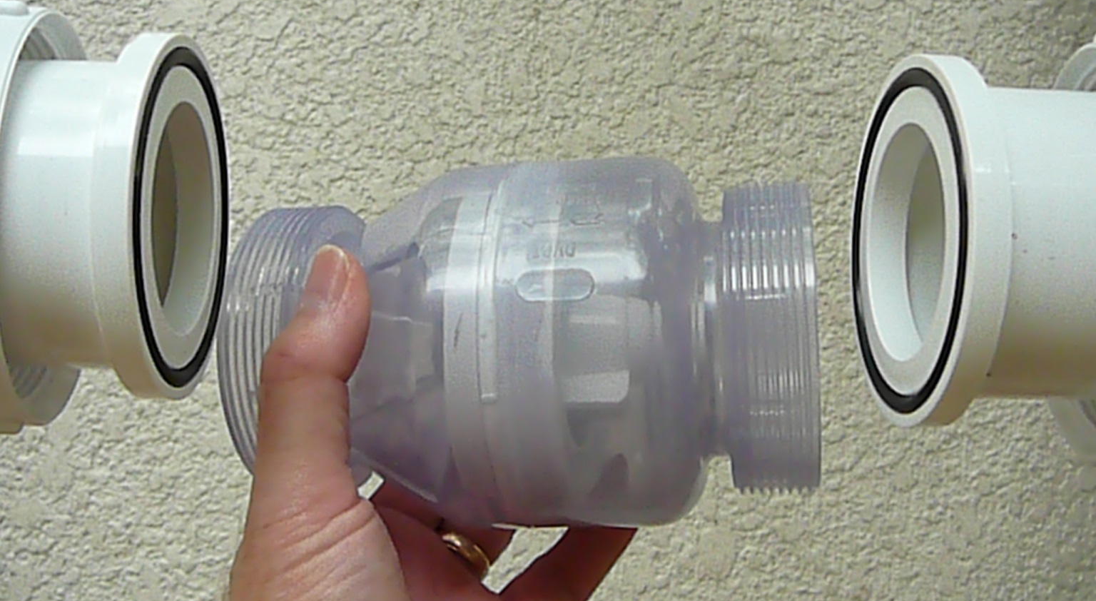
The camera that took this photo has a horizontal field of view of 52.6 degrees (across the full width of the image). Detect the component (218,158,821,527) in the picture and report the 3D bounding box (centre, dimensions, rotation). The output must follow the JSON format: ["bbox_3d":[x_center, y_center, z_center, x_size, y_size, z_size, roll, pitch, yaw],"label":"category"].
[{"bbox_3d":[-0.003,0.012,0.311,0.151,0.100,0.100,-2,6,12],"label":"component"}]

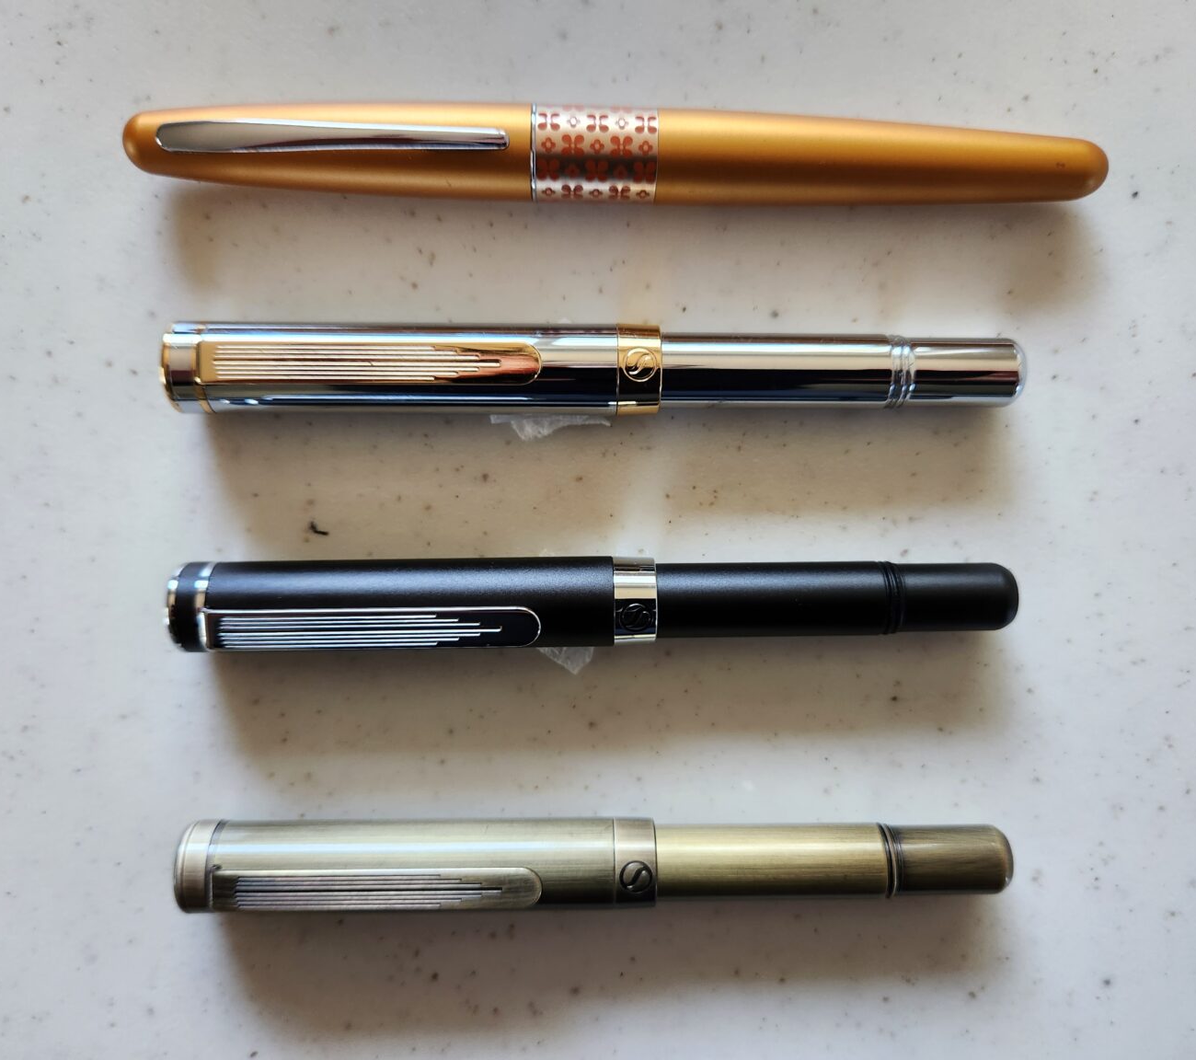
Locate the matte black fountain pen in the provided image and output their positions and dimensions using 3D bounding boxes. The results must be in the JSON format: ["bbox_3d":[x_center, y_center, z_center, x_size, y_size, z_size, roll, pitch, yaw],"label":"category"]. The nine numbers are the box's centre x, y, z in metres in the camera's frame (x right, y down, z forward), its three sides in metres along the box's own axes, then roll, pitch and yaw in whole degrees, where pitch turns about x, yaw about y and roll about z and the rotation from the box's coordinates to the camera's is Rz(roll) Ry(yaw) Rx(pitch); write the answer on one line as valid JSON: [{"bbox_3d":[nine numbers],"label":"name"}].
[{"bbox_3d":[0.000,0.010,0.135,0.120,0.014,0.013,-1,93,0],"label":"matte black fountain pen"}]

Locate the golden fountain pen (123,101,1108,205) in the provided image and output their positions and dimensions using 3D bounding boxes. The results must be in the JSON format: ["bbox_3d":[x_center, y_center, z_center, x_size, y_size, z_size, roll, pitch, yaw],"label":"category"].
[{"bbox_3d":[0.003,-0.053,0.132,0.138,0.015,0.013,2,93,0],"label":"golden fountain pen"}]

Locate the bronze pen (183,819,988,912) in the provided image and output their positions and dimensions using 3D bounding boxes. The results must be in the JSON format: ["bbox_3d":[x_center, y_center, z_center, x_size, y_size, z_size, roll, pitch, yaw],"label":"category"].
[{"bbox_3d":[0.000,0.049,0.137,0.120,0.015,0.013,-1,93,0],"label":"bronze pen"}]

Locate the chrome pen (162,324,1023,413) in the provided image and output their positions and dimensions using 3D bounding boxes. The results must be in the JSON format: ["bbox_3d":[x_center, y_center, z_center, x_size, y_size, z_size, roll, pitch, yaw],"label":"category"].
[{"bbox_3d":[0.000,-0.023,0.133,0.120,0.015,0.013,0,93,0],"label":"chrome pen"}]

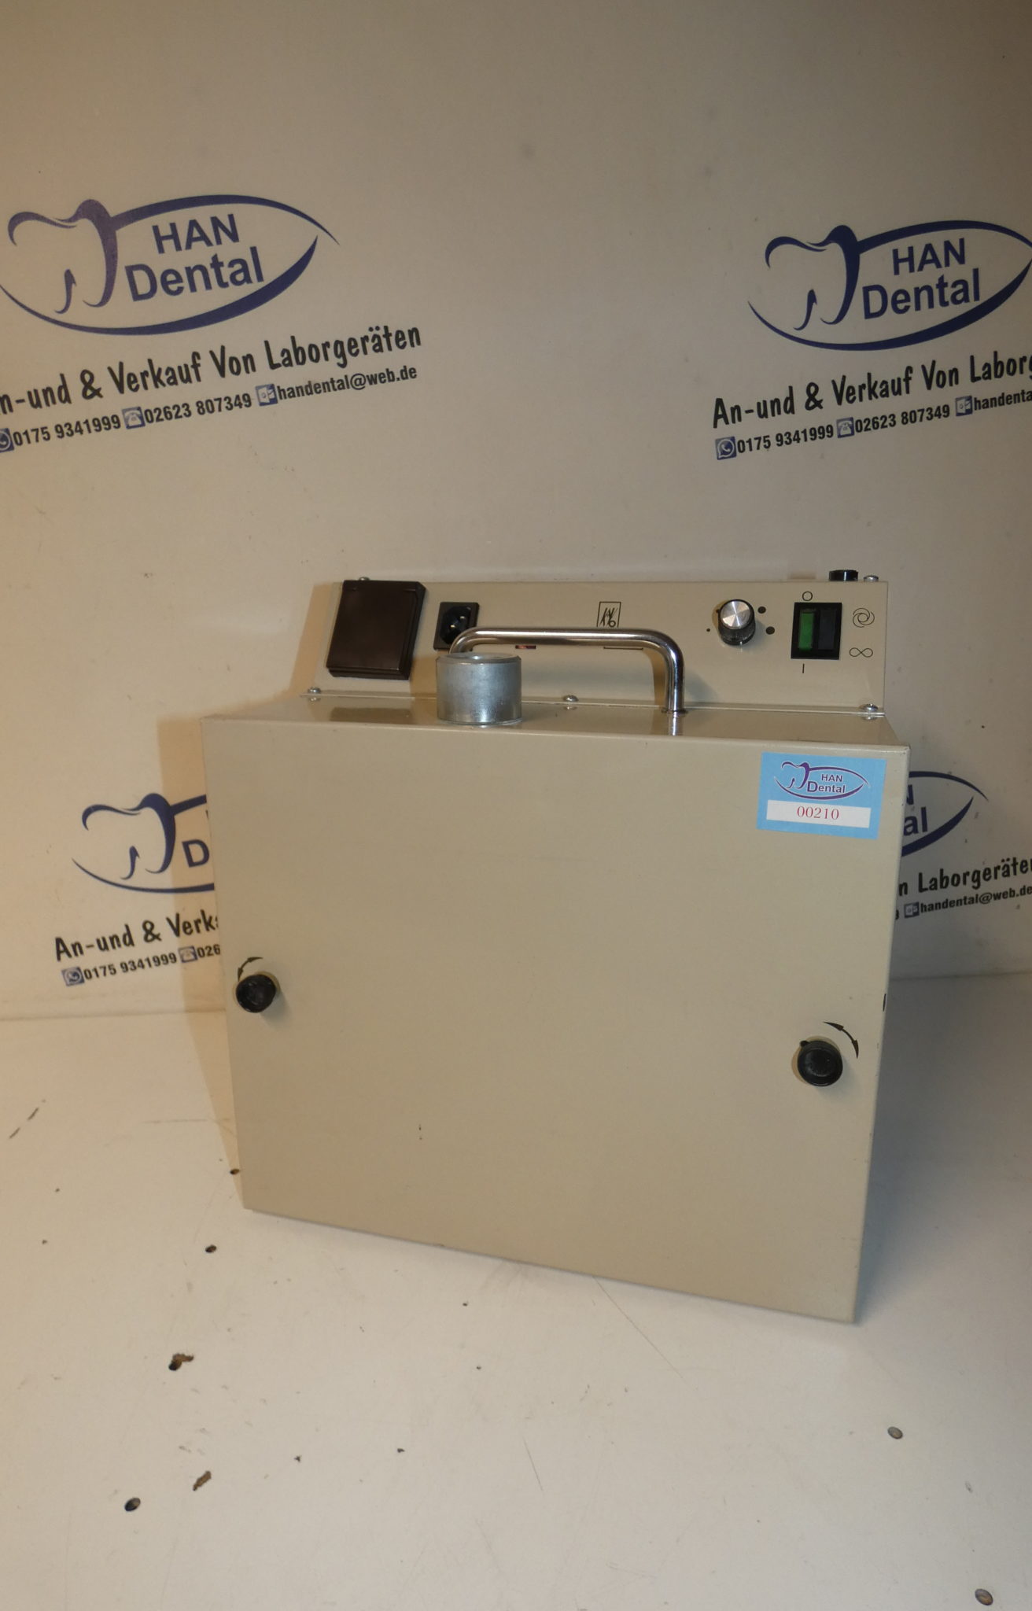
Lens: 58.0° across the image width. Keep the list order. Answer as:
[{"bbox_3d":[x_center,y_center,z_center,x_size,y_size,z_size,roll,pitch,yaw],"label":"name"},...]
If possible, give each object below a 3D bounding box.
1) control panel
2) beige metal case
[{"bbox_3d":[0.037,-0.094,0.531,0.327,0.077,0.034,3,-9,14],"label":"control panel"},{"bbox_3d":[0.029,0.048,0.548,0.333,0.350,0.222,3,14,14],"label":"beige metal case"}]

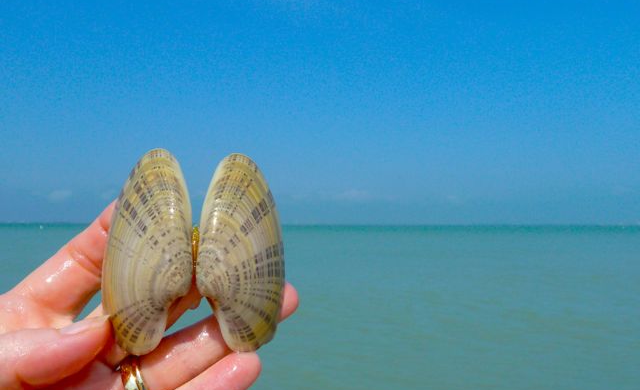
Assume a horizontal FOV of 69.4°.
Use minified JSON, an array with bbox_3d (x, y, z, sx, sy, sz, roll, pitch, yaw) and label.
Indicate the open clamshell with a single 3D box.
[{"bbox_3d":[-0.046,0.021,0.170,0.066,0.075,0.023,2,-3,-9],"label":"open clamshell"}]

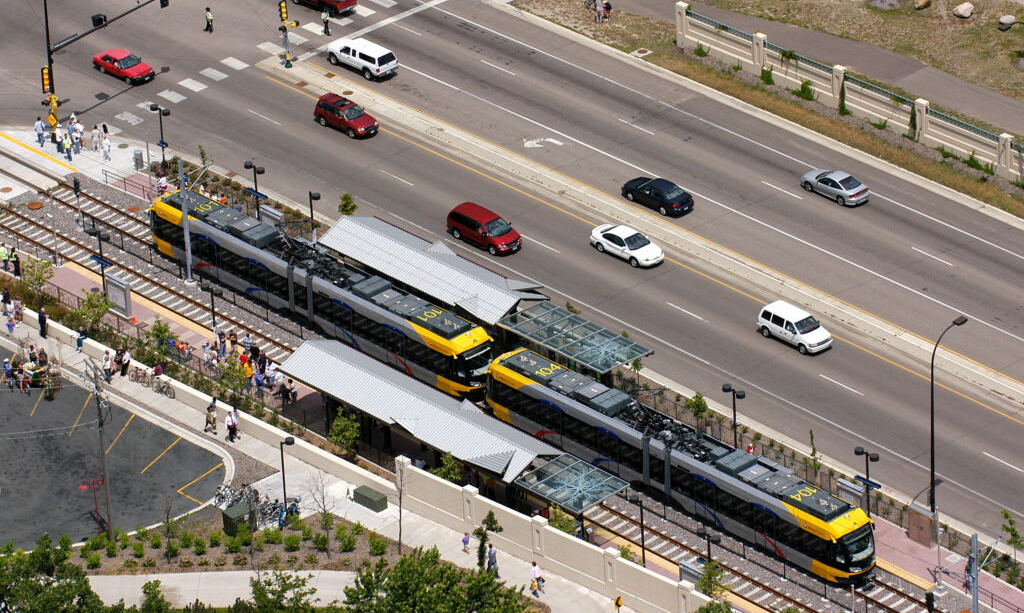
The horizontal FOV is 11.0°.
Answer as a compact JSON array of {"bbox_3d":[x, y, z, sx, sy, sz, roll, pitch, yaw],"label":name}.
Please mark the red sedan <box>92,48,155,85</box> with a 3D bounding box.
[{"bbox_3d":[-24.678,-15.333,337.741,4.200,1.380,1.660,24,39,38],"label":"red sedan"}]

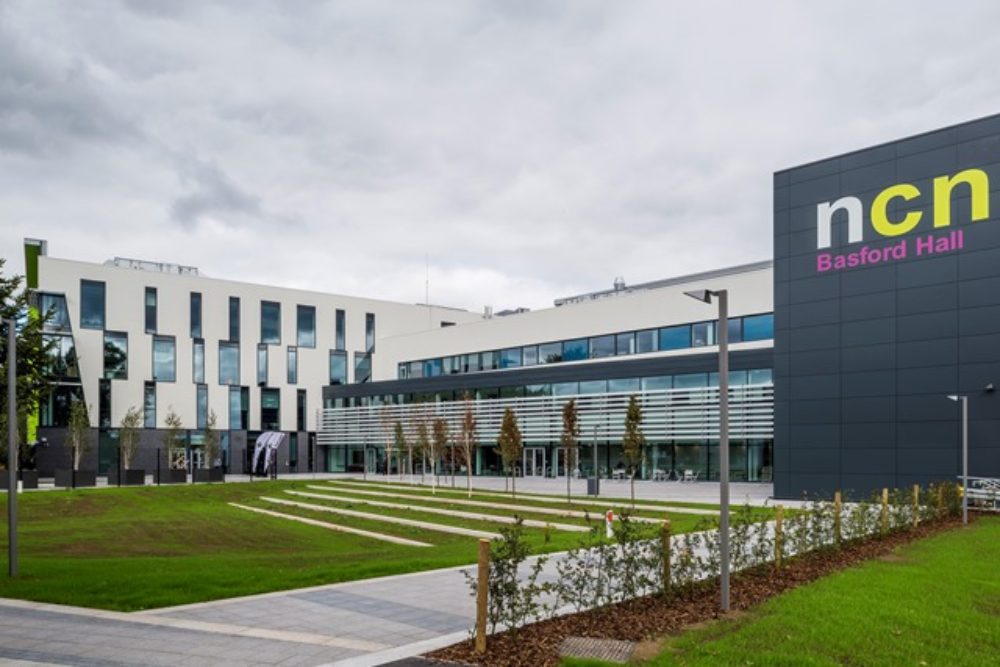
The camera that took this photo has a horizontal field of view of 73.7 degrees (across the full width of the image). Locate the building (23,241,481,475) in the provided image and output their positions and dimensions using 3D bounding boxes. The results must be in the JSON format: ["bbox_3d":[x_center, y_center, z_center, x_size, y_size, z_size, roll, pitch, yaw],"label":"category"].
[{"bbox_3d":[-23.650,4.102,69.477,41.200,18.000,16.000,4,-7,-33],"label":"building"}]

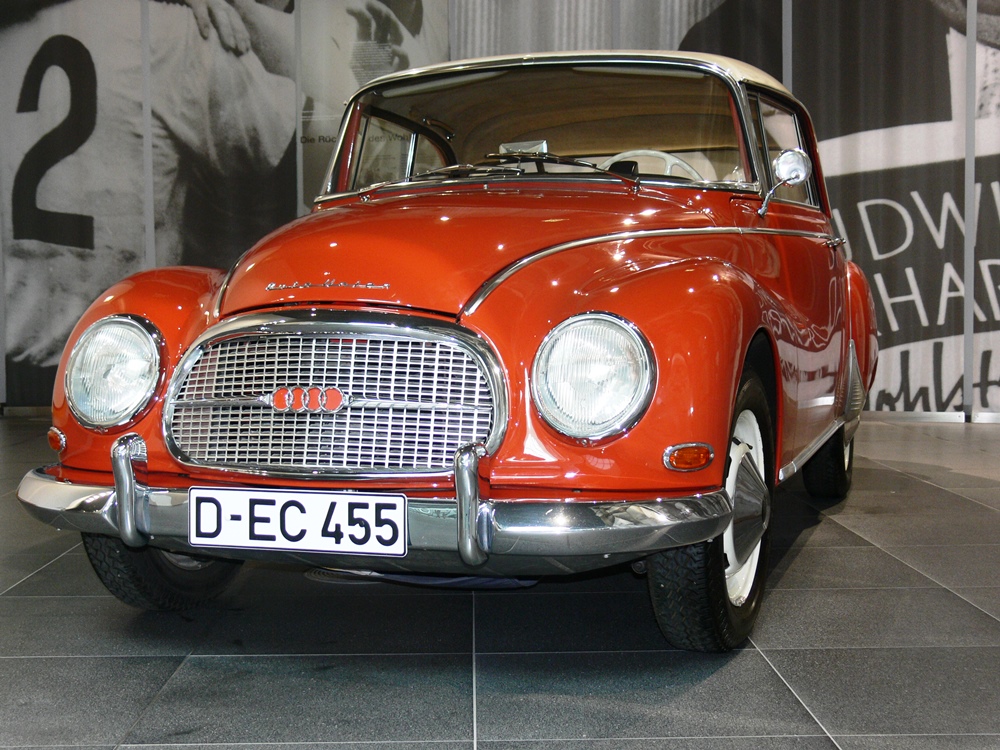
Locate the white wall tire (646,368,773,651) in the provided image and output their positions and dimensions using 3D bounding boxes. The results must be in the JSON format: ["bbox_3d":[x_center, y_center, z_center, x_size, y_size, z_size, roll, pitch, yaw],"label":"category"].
[{"bbox_3d":[0.459,0.274,3.015,0.160,0.620,0.620,1,3,18],"label":"white wall tire"}]

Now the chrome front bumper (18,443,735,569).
[{"bbox_3d":[-0.330,0.223,2.678,1.550,0.255,0.360,1,3,18],"label":"chrome front bumper"}]

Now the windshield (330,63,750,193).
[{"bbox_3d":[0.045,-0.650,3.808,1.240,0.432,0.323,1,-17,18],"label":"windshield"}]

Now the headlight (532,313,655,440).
[{"bbox_3d":[0.178,0.000,2.601,0.233,0.235,0.110,1,3,18],"label":"headlight"}]

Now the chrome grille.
[{"bbox_3d":[-0.333,0.038,2.663,0.735,0.325,0.165,1,3,18],"label":"chrome grille"}]

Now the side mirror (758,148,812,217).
[{"bbox_3d":[0.735,-0.494,3.635,0.130,0.180,0.130,1,3,18],"label":"side mirror"}]

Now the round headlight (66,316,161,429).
[{"bbox_3d":[-0.783,-0.010,2.911,0.233,0.235,0.110,1,3,18],"label":"round headlight"}]

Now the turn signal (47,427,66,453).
[{"bbox_3d":[-0.932,0.138,3.000,0.050,0.060,0.105,-3,4,-42],"label":"turn signal"}]

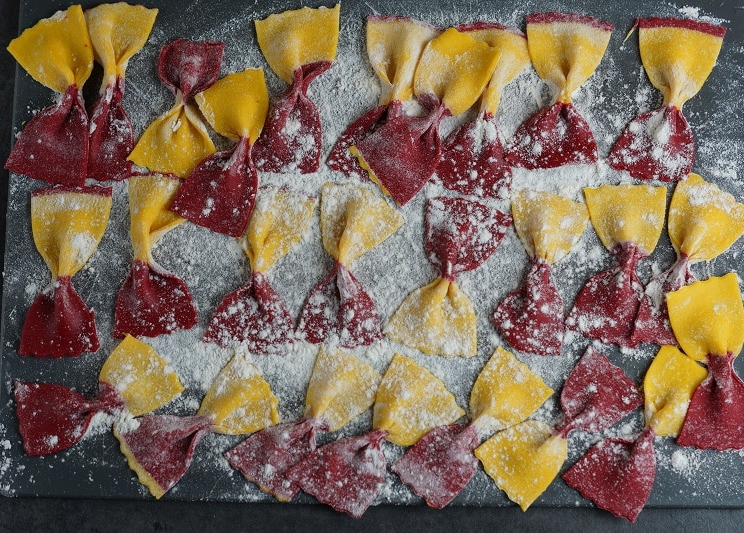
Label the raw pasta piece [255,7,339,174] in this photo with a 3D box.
[{"bbox_3d":[-0.038,-0.083,0.756,0.038,0.014,0.081,6,81,1],"label":"raw pasta piece"}]

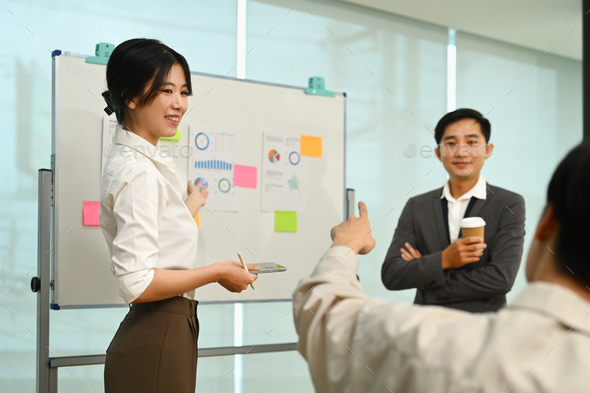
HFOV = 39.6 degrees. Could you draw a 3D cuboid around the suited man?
[{"bbox_3d":[0.573,0.535,2.905,0.510,1.700,0.380,0,-2,29],"label":"suited man"}]

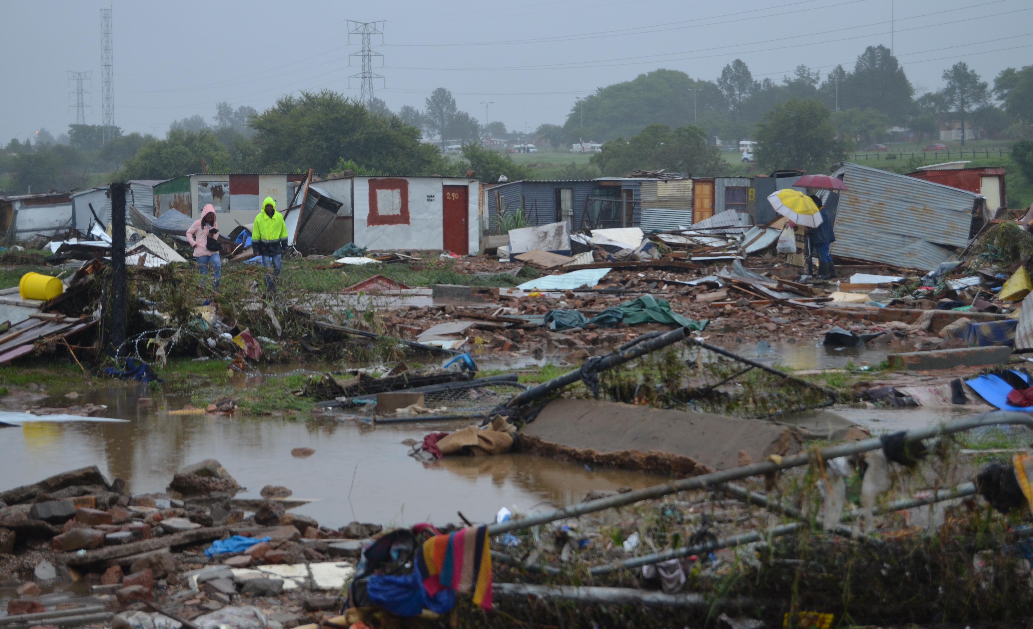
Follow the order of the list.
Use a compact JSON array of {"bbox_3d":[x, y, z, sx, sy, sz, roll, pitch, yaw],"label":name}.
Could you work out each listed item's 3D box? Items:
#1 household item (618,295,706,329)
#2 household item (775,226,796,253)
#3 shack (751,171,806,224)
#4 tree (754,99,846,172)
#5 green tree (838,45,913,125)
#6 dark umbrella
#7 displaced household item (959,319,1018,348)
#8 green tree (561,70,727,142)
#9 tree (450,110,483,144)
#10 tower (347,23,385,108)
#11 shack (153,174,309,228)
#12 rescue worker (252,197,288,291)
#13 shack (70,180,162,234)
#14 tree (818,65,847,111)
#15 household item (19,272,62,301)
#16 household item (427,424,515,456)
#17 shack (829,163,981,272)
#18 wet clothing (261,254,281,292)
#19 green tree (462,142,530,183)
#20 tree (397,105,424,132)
[{"bbox_3d":[1.856,-0.031,30.000,1.120,0.410,0.650,0,3,0],"label":"household item"},{"bbox_3d":[5.565,-1.538,48.400,0.430,0.560,0.250,0,3,0],"label":"household item"},{"bbox_3d":[10.349,-4.338,92.500,1.550,2.500,2.100,-2,3,-24],"label":"shack"},{"bbox_3d":[25.977,-16.286,215.000,8.425,6.943,8.004,0,3,0],"label":"tree"},{"bbox_3d":[72.199,-44.510,472.000,15.000,19.000,14.000,0,3,9],"label":"green tree"},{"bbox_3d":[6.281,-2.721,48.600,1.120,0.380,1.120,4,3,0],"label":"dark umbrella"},{"bbox_3d":[5.184,0.217,25.800,0.620,0.360,0.350,-2,3,-27],"label":"displaced household item"},{"bbox_3d":[30.467,-49.639,570.000,38.000,20.000,28.000,0,3,0],"label":"green tree"},{"bbox_3d":[-13.643,-49.454,630.000,9.000,10.300,9.000,0,3,0],"label":"tree"},{"bbox_3d":[-25.322,-37.113,395.000,7.200,25.000,4.600,-2,3,-21],"label":"tower"},{"bbox_3d":[-8.150,-2.898,68.342,3.950,2.400,3.600,-2,3,-24],"label":"shack"},{"bbox_3d":[-4.568,-1.300,43.500,0.650,1.760,0.420,0,3,-6],"label":"rescue worker"},{"bbox_3d":[-12.604,-3.101,74.000,2.100,2.200,2.600,-2,3,-32],"label":"shack"},{"bbox_3d":[67.373,-45.776,500.000,6.359,14.772,6.041,0,3,0],"label":"tree"},{"bbox_3d":[-5.705,-0.339,28.200,0.410,0.330,0.330,7,7,36],"label":"household item"},{"bbox_3d":[-0.304,0.828,15.400,0.550,0.200,0.350,0,3,0],"label":"household item"},{"bbox_3d":[9.889,-2.401,60.000,3.500,2.300,2.400,9,2,-3],"label":"shack"},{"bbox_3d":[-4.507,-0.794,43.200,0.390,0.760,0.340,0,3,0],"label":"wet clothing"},{"bbox_3d":[-1.210,-7.988,138.000,4.000,4.300,3.800,-1,3,0],"label":"green tree"},{"bbox_3d":[-31.189,-55.823,690.000,7.590,11.378,7.210,0,3,0],"label":"tree"}]

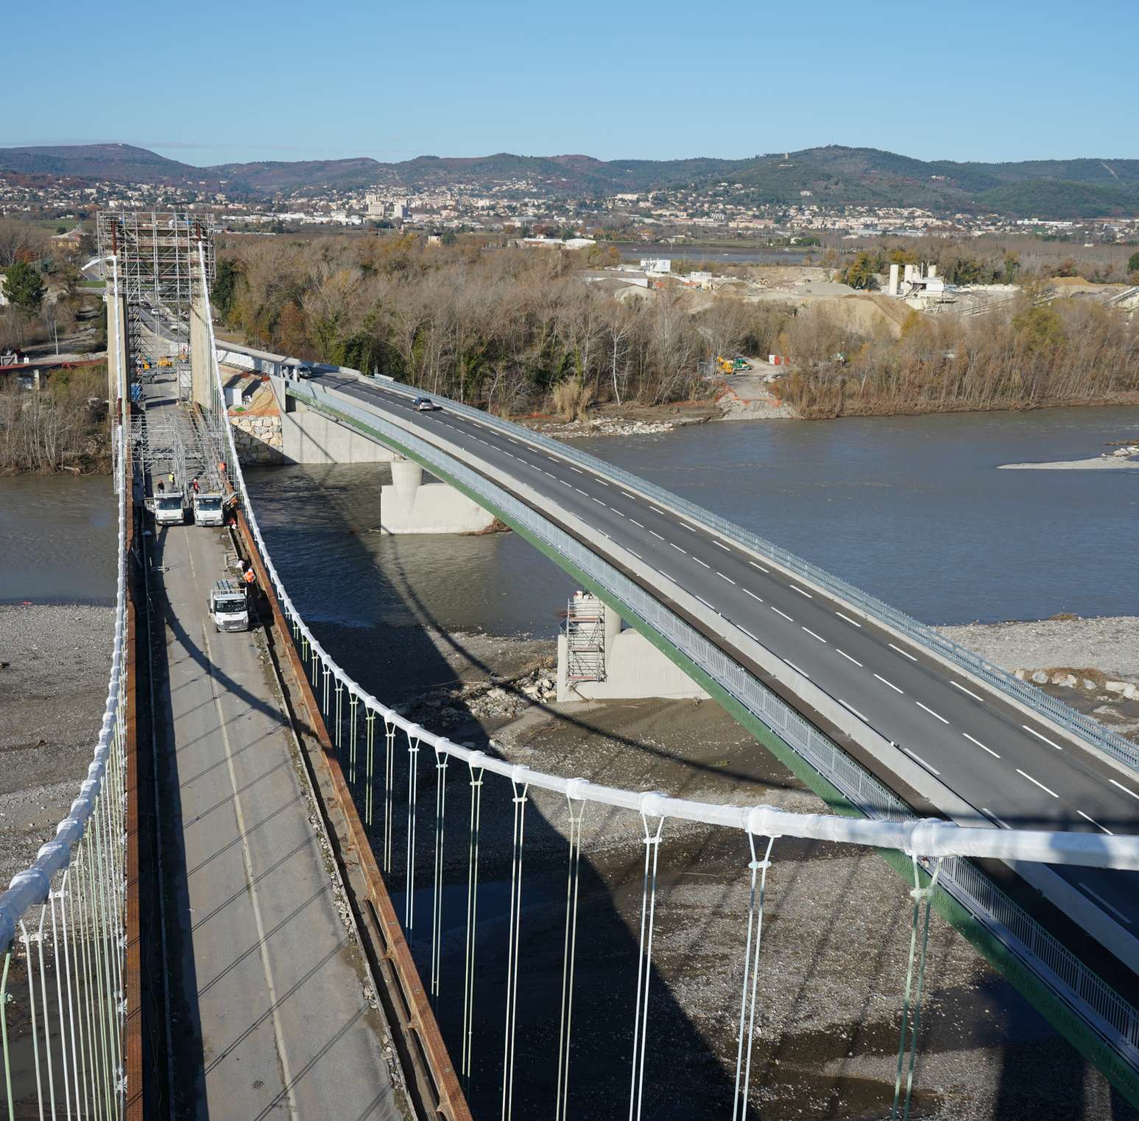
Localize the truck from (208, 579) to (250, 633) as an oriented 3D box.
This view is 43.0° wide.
[{"bbox_3d":[-20.953,2.760,88.966,2.120,2.300,5.600,-2,14,-17],"label":"truck"}]

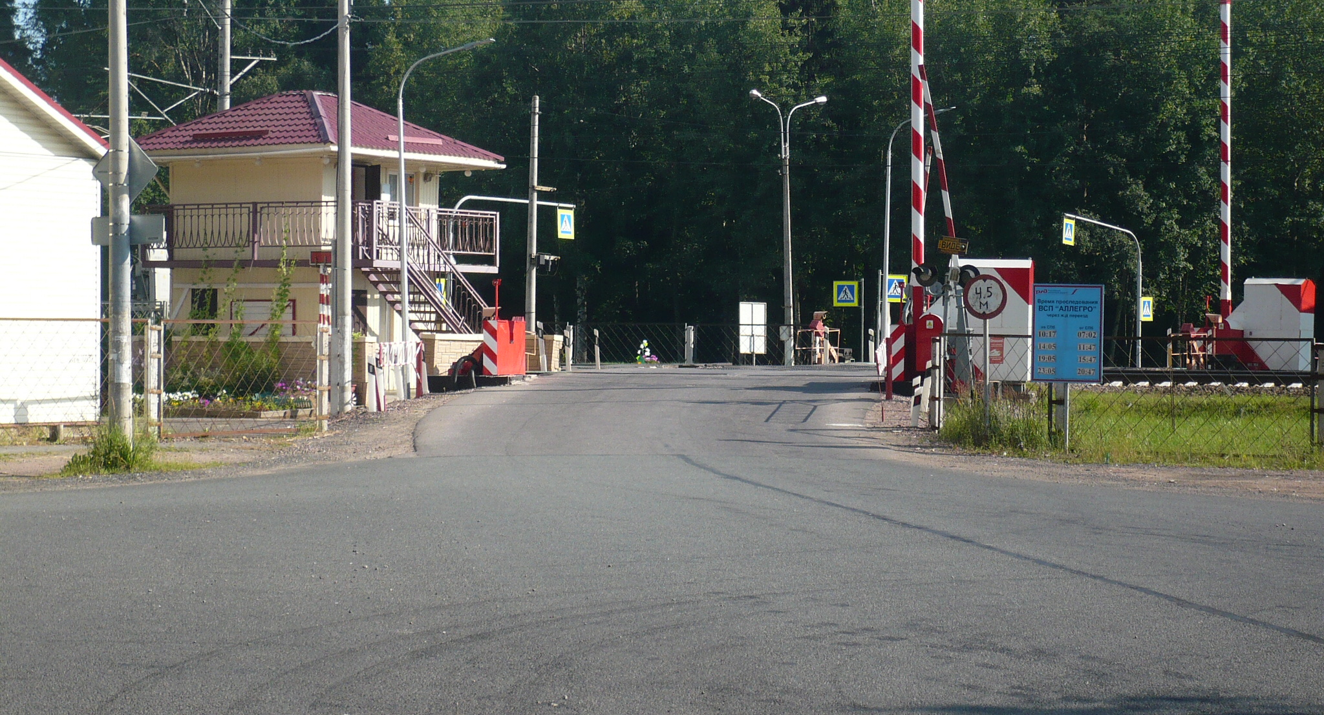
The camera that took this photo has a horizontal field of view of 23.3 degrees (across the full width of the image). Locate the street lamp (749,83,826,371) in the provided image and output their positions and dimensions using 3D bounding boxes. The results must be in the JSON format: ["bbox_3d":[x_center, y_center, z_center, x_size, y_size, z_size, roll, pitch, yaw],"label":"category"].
[{"bbox_3d":[4.340,-4.370,110.000,2.800,9.600,0.500,0,0,-18],"label":"street lamp"}]

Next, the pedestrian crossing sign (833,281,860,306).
[{"bbox_3d":[6.600,-2.290,115.000,0.900,0.900,0.060,0,0,3],"label":"pedestrian crossing sign"}]

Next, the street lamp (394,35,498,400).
[{"bbox_3d":[-3.840,-2.470,57.000,1.720,6.380,0.300,0,0,-5],"label":"street lamp"}]

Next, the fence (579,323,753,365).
[{"bbox_3d":[0.130,-0.370,104.000,5.660,1.500,0.120,0,0,7],"label":"fence"}]

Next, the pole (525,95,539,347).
[{"bbox_3d":[-3.360,-3.200,84.000,0.290,7.600,0.290,0,0,0],"label":"pole"}]

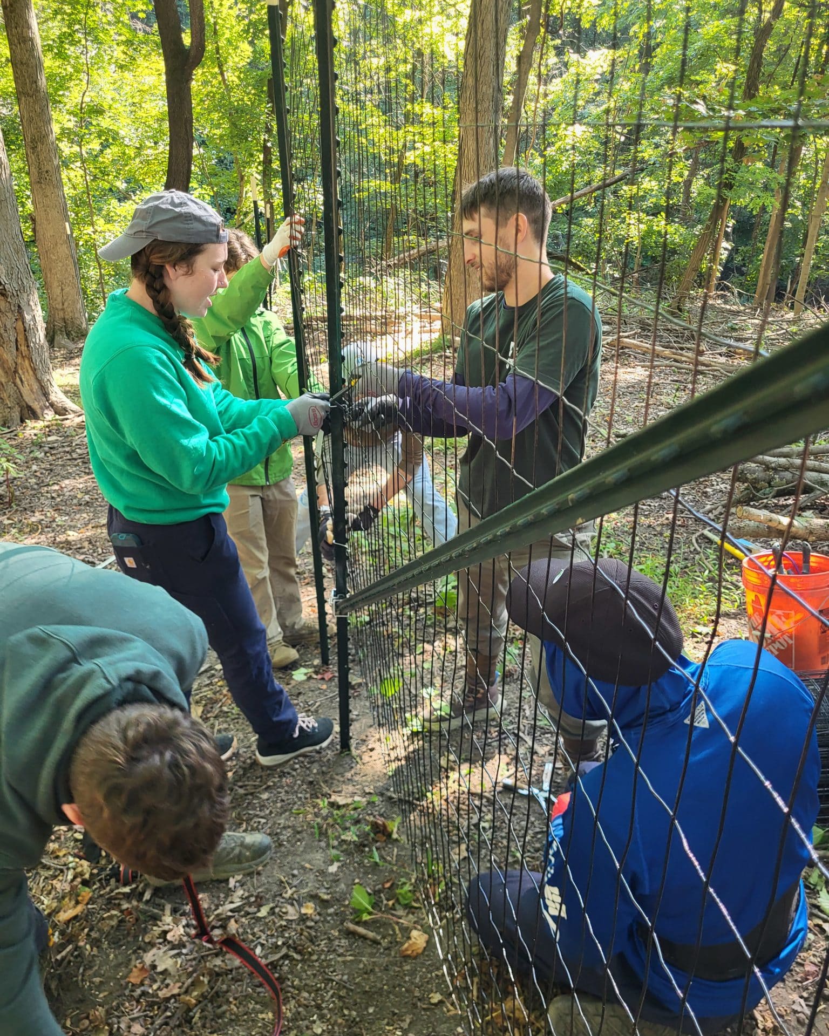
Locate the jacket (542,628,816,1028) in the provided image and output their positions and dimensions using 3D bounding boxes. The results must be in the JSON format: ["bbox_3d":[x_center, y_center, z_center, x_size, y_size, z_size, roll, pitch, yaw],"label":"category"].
[{"bbox_3d":[0.528,0.579,1.610,0.460,0.640,0.510,4,24,36],"label":"jacket"}]

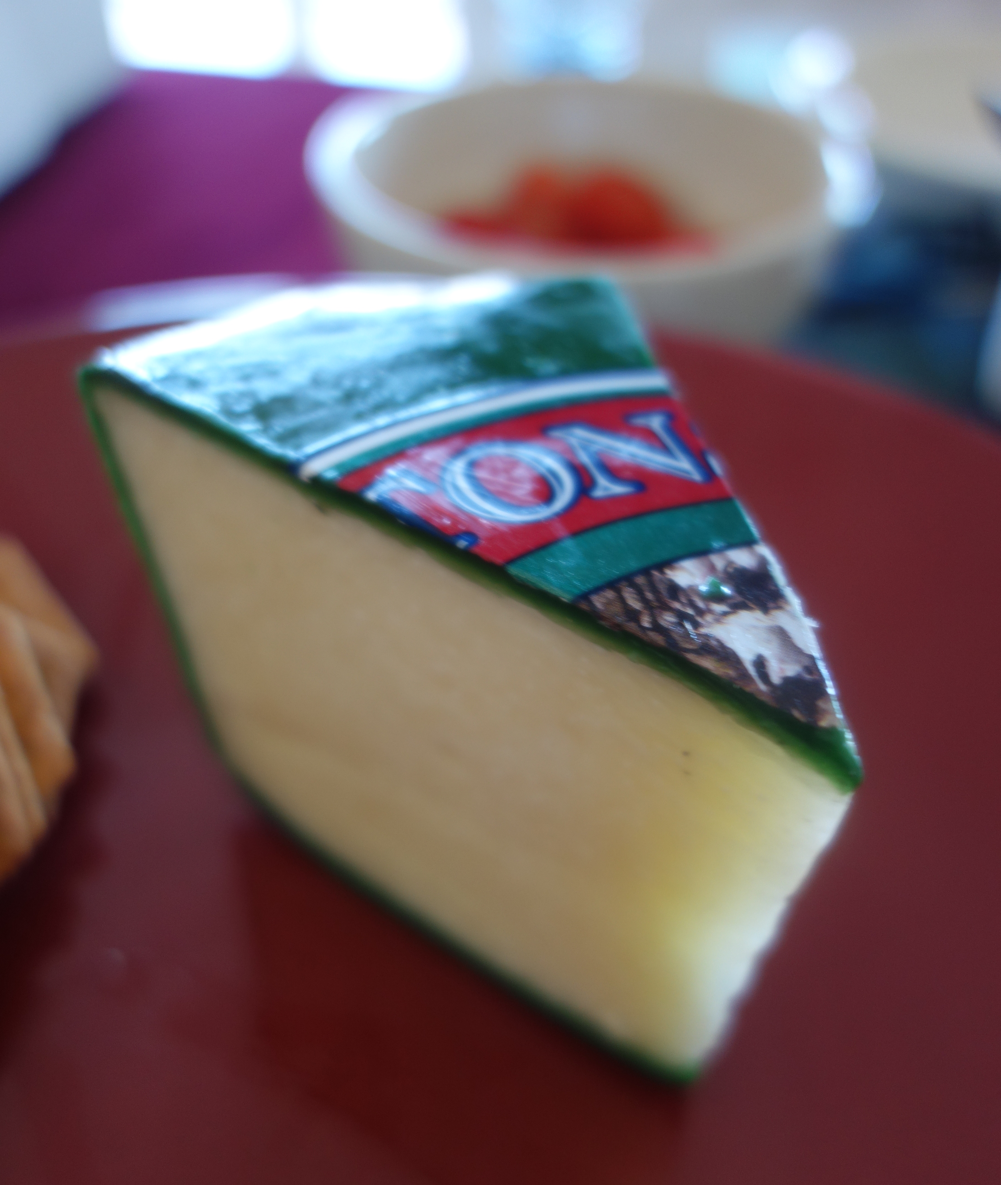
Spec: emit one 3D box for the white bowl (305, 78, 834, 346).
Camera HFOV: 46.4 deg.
[{"bbox_3d":[0.014,-0.078,0.279,0.118,0.052,0.118,2,40,-2],"label":"white bowl"}]

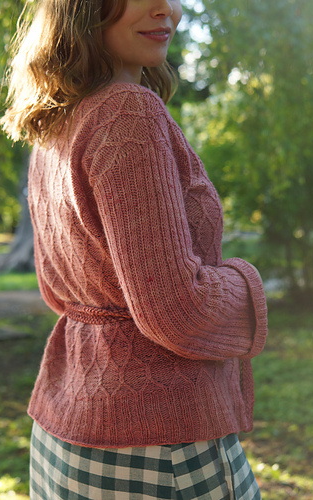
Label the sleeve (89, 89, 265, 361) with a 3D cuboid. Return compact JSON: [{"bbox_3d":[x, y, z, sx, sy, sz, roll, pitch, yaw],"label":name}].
[{"bbox_3d":[0.028,-0.037,1.530,0.270,0.390,0.175,-1,2,-33],"label":"sleeve"}]

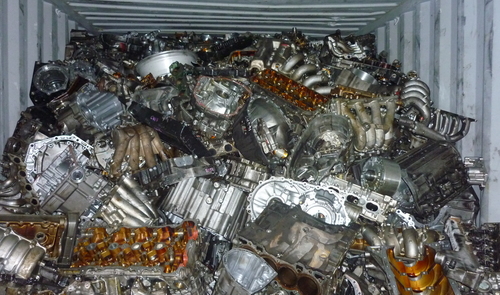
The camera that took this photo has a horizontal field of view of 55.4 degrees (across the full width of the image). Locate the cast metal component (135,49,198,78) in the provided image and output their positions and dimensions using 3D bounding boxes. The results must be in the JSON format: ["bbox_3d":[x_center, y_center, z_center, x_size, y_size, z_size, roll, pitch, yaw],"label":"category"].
[{"bbox_3d":[-0.558,-0.581,3.300,0.400,0.150,0.380,-12,30,1],"label":"cast metal component"}]

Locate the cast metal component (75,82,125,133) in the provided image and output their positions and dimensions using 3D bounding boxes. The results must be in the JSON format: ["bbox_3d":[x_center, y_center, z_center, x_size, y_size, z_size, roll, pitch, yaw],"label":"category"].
[{"bbox_3d":[-0.826,-0.222,2.650,0.210,0.250,0.230,-34,20,-25],"label":"cast metal component"}]

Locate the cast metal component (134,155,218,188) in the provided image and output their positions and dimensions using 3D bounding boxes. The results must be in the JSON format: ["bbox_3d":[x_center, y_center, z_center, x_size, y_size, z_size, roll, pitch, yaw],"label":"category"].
[{"bbox_3d":[-0.343,0.111,2.220,0.370,0.110,0.110,-14,-32,-9],"label":"cast metal component"}]

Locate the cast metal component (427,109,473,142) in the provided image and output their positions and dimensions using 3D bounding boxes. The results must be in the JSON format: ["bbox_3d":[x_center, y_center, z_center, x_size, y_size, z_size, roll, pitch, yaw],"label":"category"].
[{"bbox_3d":[1.028,-0.117,2.420,0.240,0.150,0.120,11,-6,15],"label":"cast metal component"}]

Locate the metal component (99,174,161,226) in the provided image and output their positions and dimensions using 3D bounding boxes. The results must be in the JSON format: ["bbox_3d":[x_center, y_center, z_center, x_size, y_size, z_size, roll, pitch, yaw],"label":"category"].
[{"bbox_3d":[-0.514,0.226,2.050,0.200,0.200,0.110,-40,-21,-23],"label":"metal component"}]

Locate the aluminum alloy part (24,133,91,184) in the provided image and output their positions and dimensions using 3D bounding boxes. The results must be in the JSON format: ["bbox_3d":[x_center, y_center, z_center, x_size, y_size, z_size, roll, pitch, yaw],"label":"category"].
[{"bbox_3d":[-0.912,0.061,2.300,0.320,0.250,0.140,-1,-20,-16],"label":"aluminum alloy part"}]

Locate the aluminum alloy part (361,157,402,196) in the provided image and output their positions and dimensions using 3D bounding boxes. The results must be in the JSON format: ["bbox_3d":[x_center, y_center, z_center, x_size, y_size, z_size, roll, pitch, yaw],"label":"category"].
[{"bbox_3d":[0.610,0.132,2.220,0.110,0.165,0.165,16,-5,-17],"label":"aluminum alloy part"}]

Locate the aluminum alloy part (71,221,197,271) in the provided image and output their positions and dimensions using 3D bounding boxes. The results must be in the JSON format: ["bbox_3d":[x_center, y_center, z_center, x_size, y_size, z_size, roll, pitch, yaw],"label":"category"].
[{"bbox_3d":[-0.419,0.367,1.800,0.460,0.110,0.190,0,39,-4],"label":"aluminum alloy part"}]

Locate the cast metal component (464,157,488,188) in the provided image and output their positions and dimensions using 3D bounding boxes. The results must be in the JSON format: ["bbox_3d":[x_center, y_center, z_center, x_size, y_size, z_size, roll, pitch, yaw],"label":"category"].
[{"bbox_3d":[1.083,0.120,2.290,0.125,0.150,0.130,4,3,17],"label":"cast metal component"}]

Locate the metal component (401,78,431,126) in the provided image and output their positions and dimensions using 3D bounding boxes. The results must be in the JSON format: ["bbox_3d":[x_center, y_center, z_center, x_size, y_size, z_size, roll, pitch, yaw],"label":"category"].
[{"bbox_3d":[0.994,-0.282,2.880,0.170,0.110,0.300,11,41,4],"label":"metal component"}]

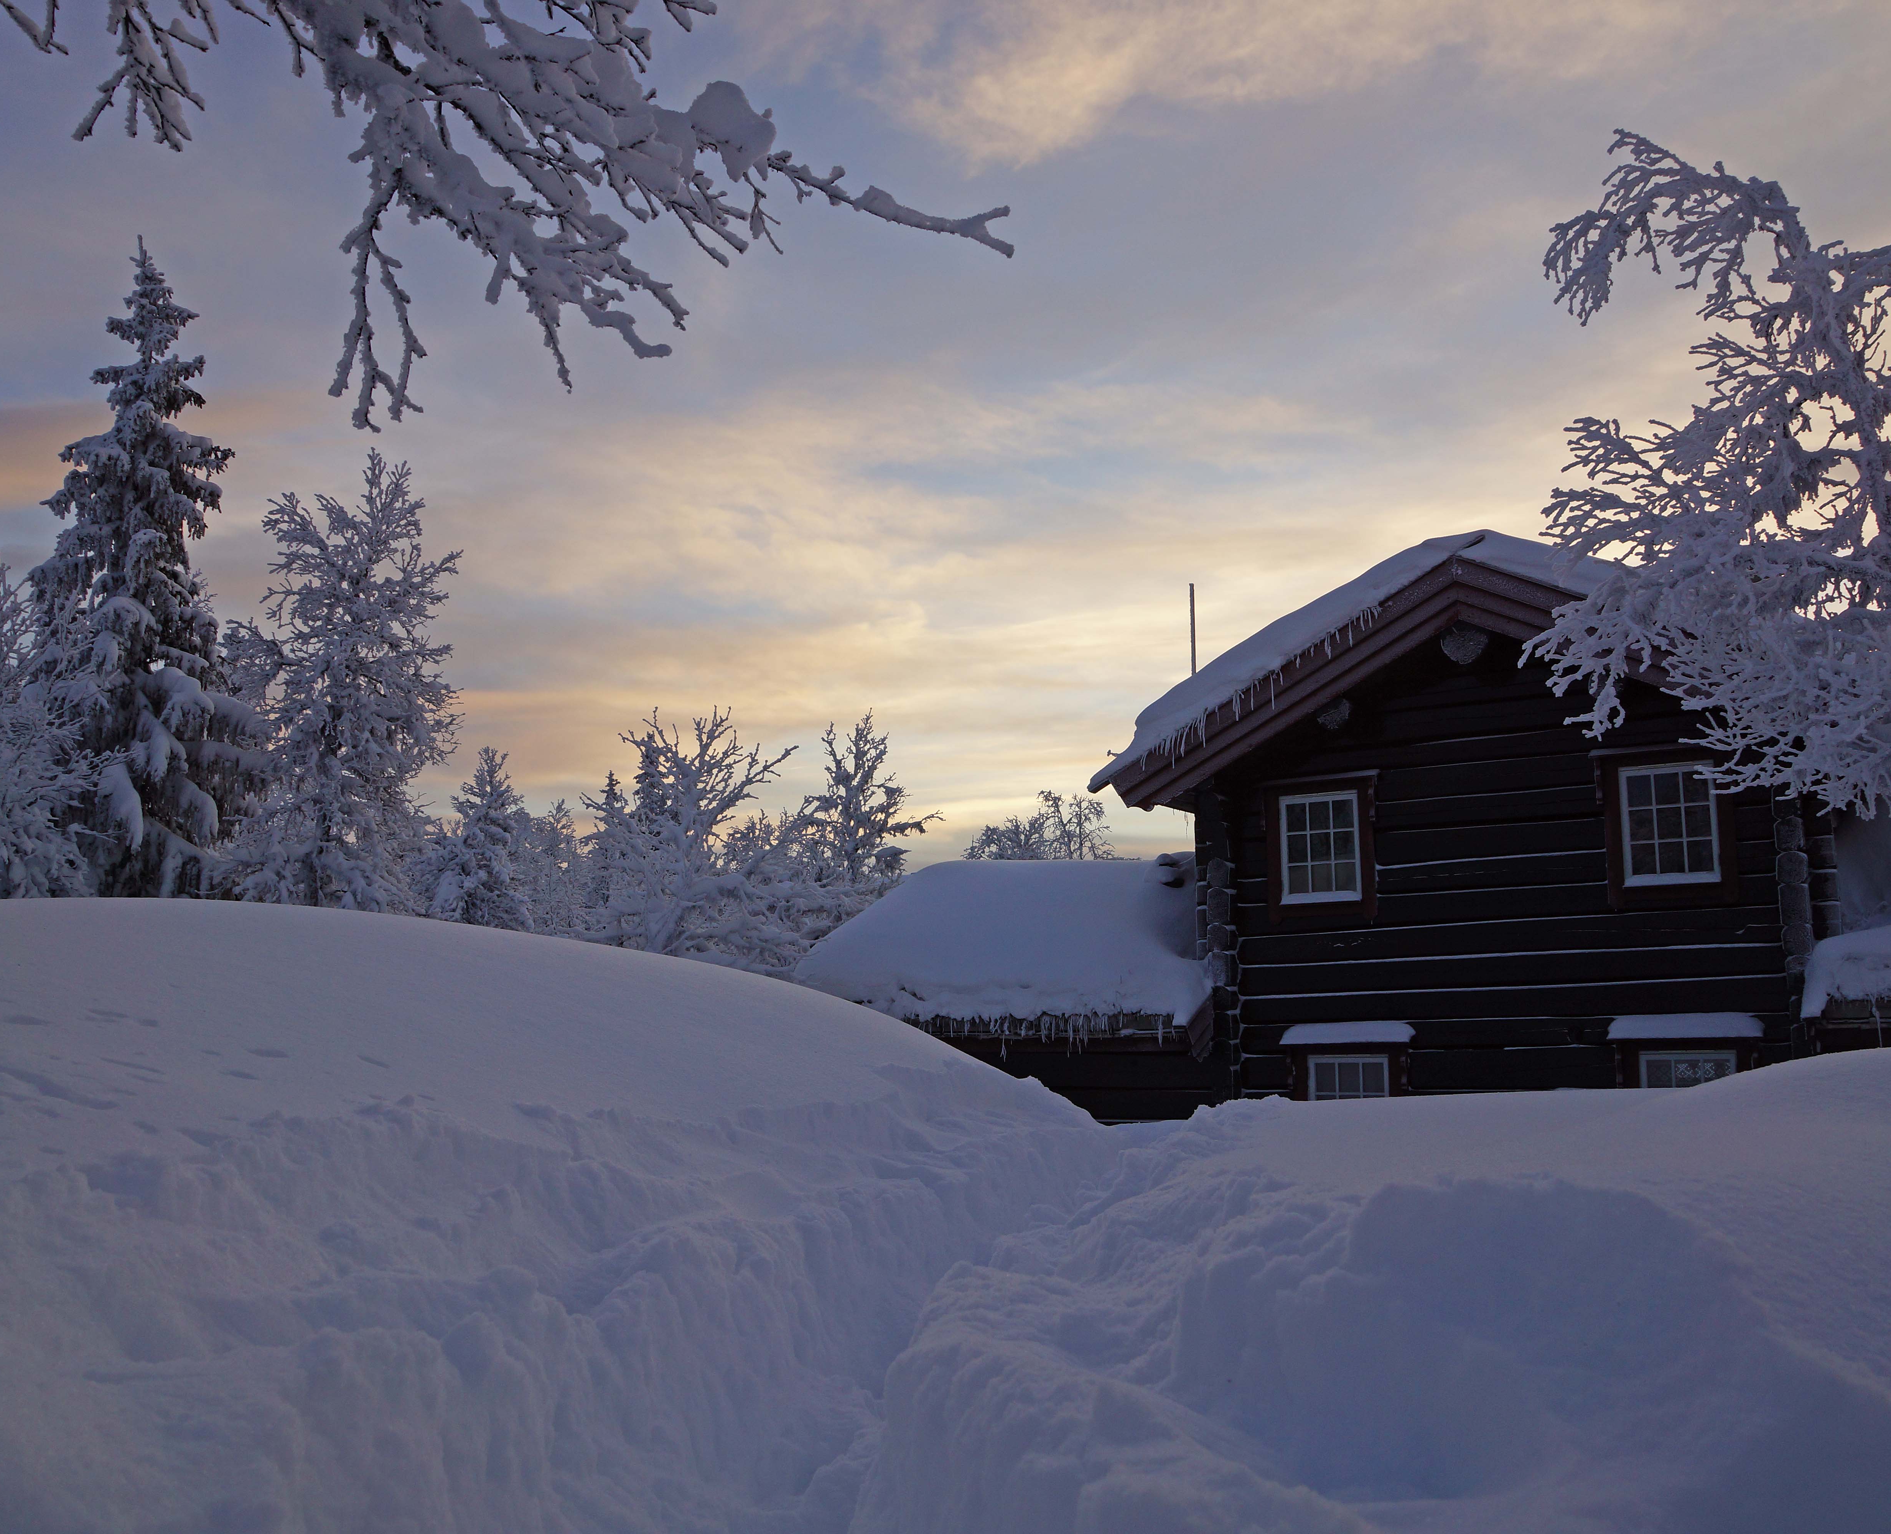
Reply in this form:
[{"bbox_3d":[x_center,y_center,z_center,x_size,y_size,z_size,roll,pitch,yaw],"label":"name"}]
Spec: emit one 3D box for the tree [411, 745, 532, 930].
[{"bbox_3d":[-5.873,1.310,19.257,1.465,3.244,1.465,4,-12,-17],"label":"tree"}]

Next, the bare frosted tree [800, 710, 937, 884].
[{"bbox_3d":[-1.146,0.994,22.237,1.916,3.764,1.916,1,-12,-3],"label":"bare frosted tree"}]

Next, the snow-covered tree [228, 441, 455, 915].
[{"bbox_3d":[-7.033,-0.256,17.763,2.700,7.270,2.700,6,-13,-22],"label":"snow-covered tree"}]

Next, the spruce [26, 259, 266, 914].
[{"bbox_3d":[-8.660,-1.710,16.478,2.402,8.422,2.402,6,-13,-28],"label":"spruce"}]

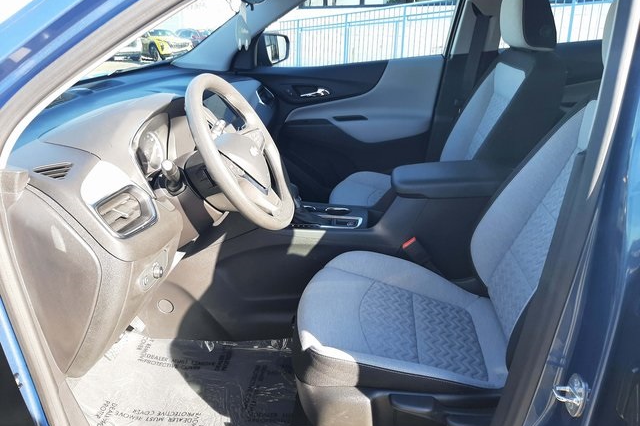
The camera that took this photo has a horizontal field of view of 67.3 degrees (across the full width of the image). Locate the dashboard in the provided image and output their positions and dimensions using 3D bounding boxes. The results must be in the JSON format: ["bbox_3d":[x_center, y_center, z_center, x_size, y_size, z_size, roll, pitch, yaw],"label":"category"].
[{"bbox_3d":[-0.510,-0.153,1.489,0.542,0.512,1.399,0,23,6],"label":"dashboard"}]

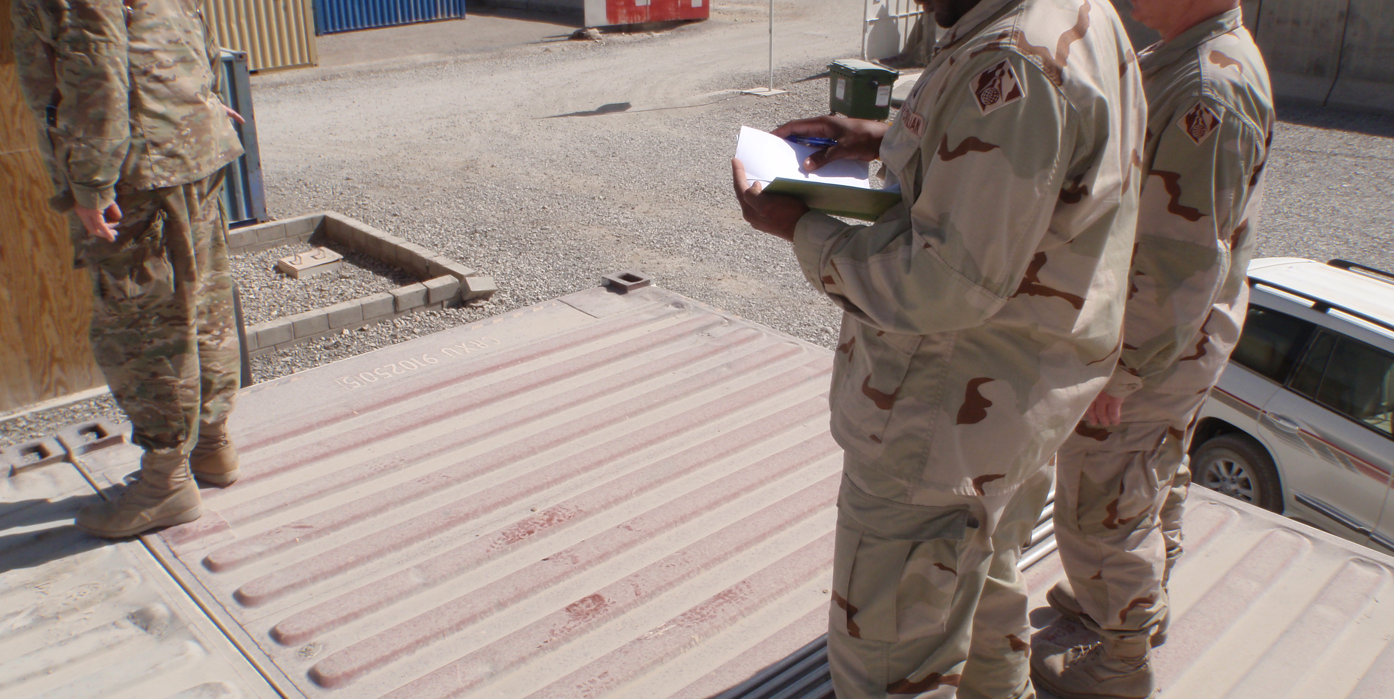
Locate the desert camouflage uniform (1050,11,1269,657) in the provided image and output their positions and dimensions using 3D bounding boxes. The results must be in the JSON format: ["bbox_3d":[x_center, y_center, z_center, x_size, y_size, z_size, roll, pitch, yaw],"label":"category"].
[{"bbox_3d":[0.945,-0.055,2.392,0.380,1.340,0.530,16,27,33],"label":"desert camouflage uniform"}]

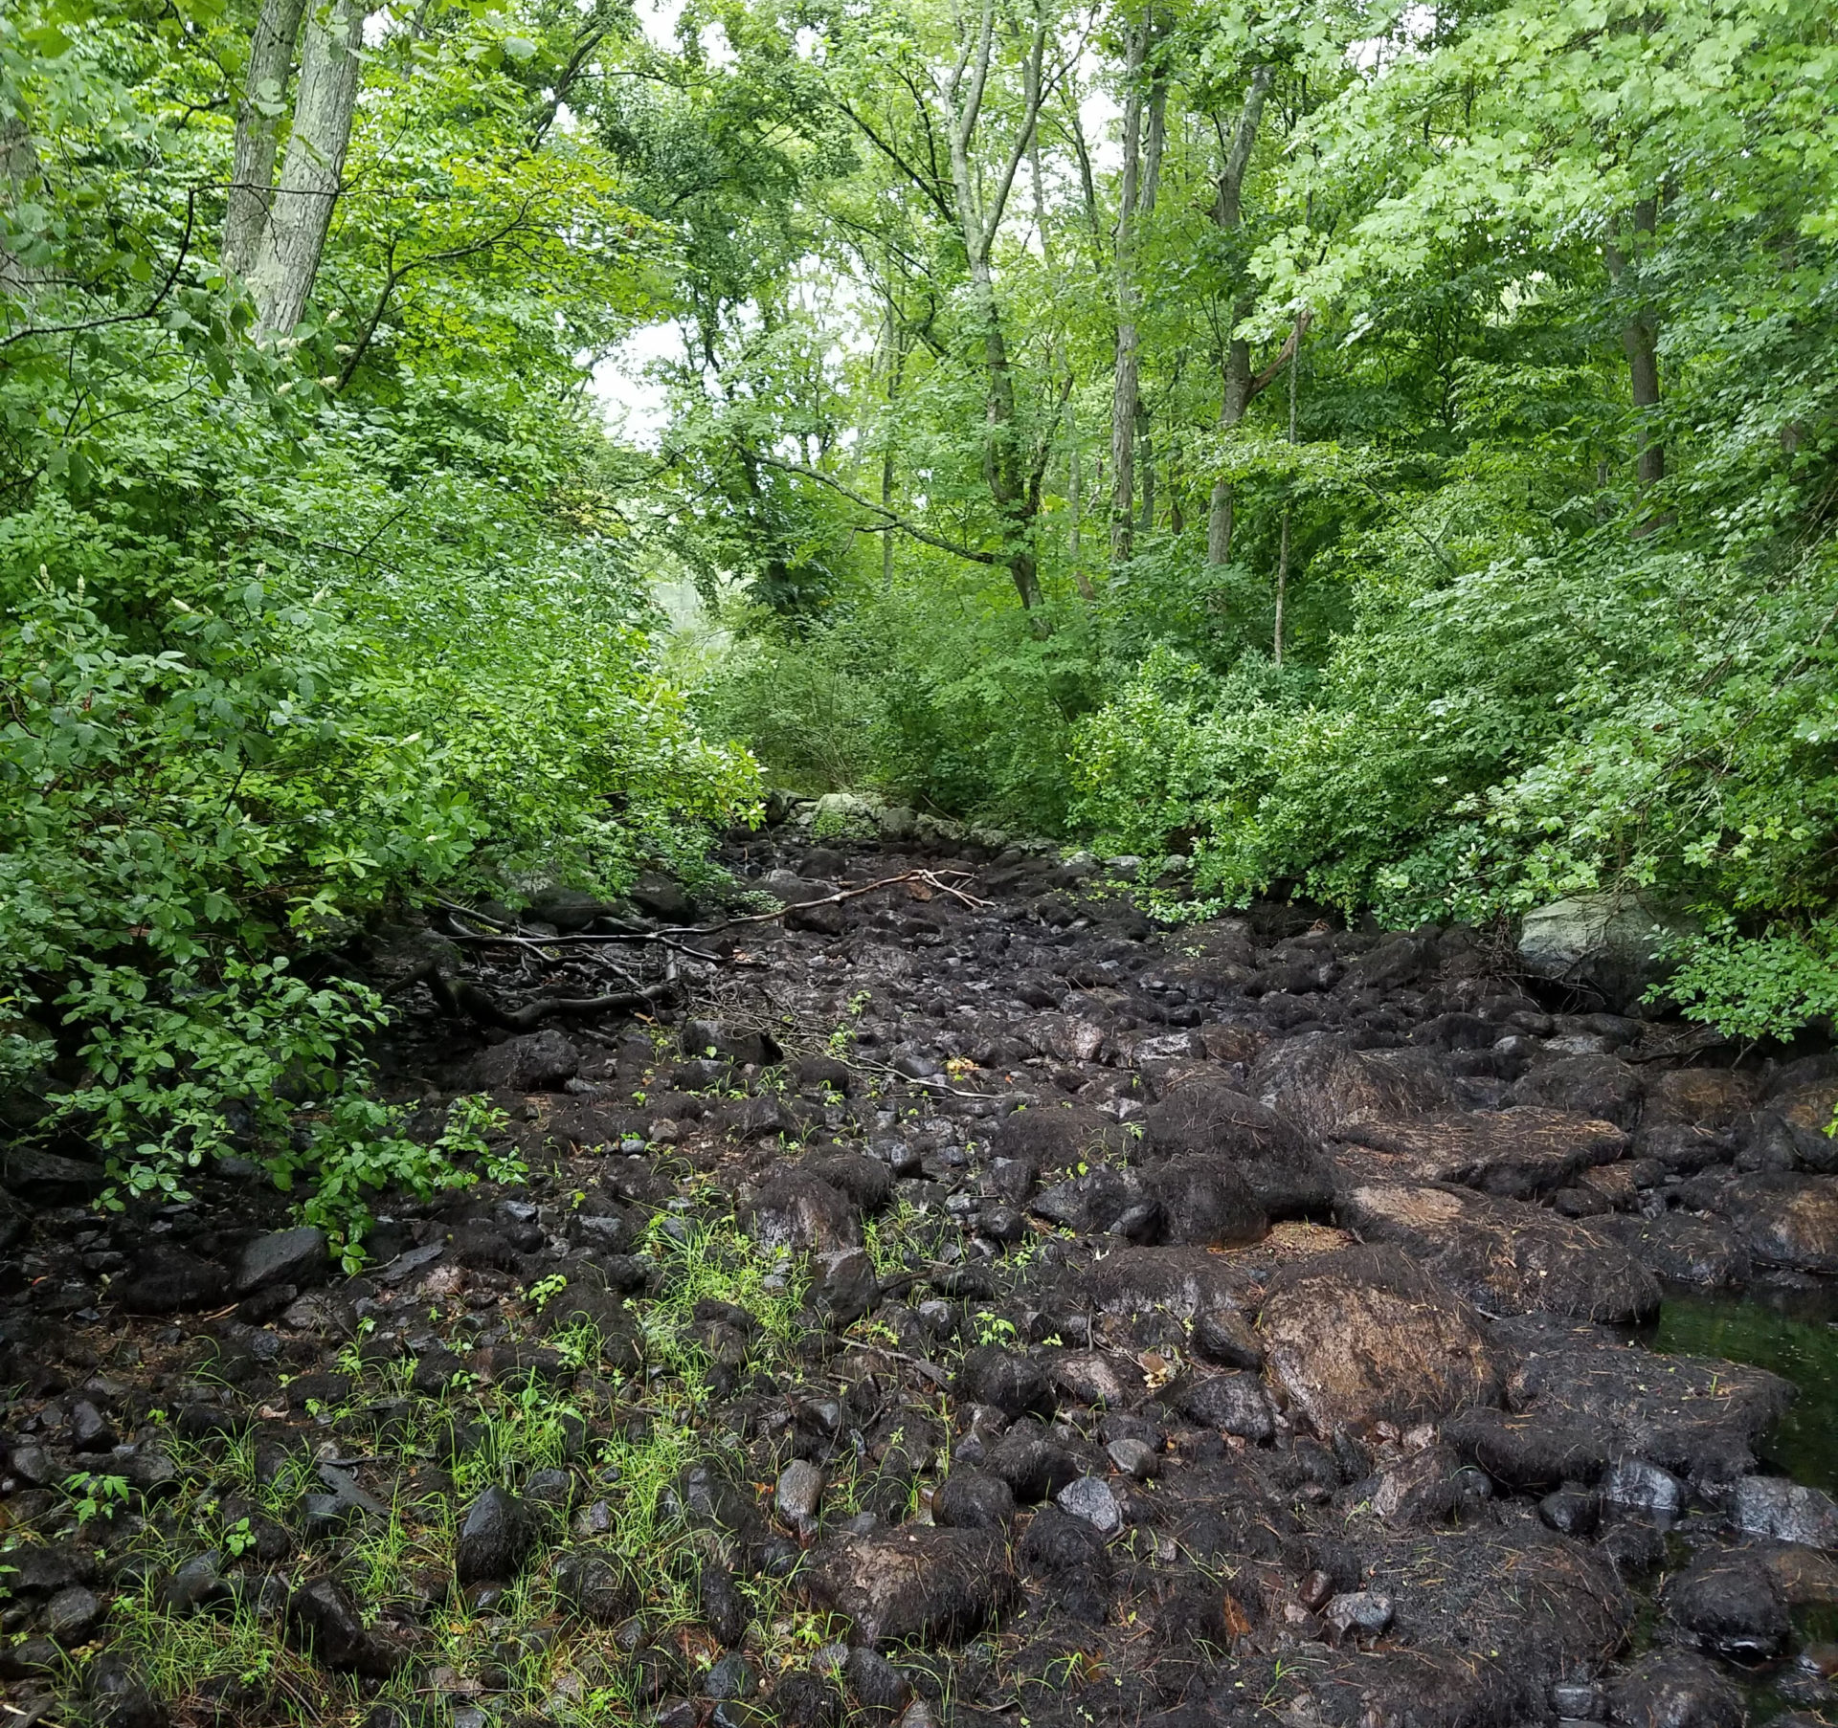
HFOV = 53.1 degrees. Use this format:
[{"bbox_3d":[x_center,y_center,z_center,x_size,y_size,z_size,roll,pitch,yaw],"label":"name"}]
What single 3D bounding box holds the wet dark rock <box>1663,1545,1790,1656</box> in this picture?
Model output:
[{"bbox_3d":[1.349,1.234,3.079,0.190,0.164,0.162,0,4,0],"label":"wet dark rock"}]

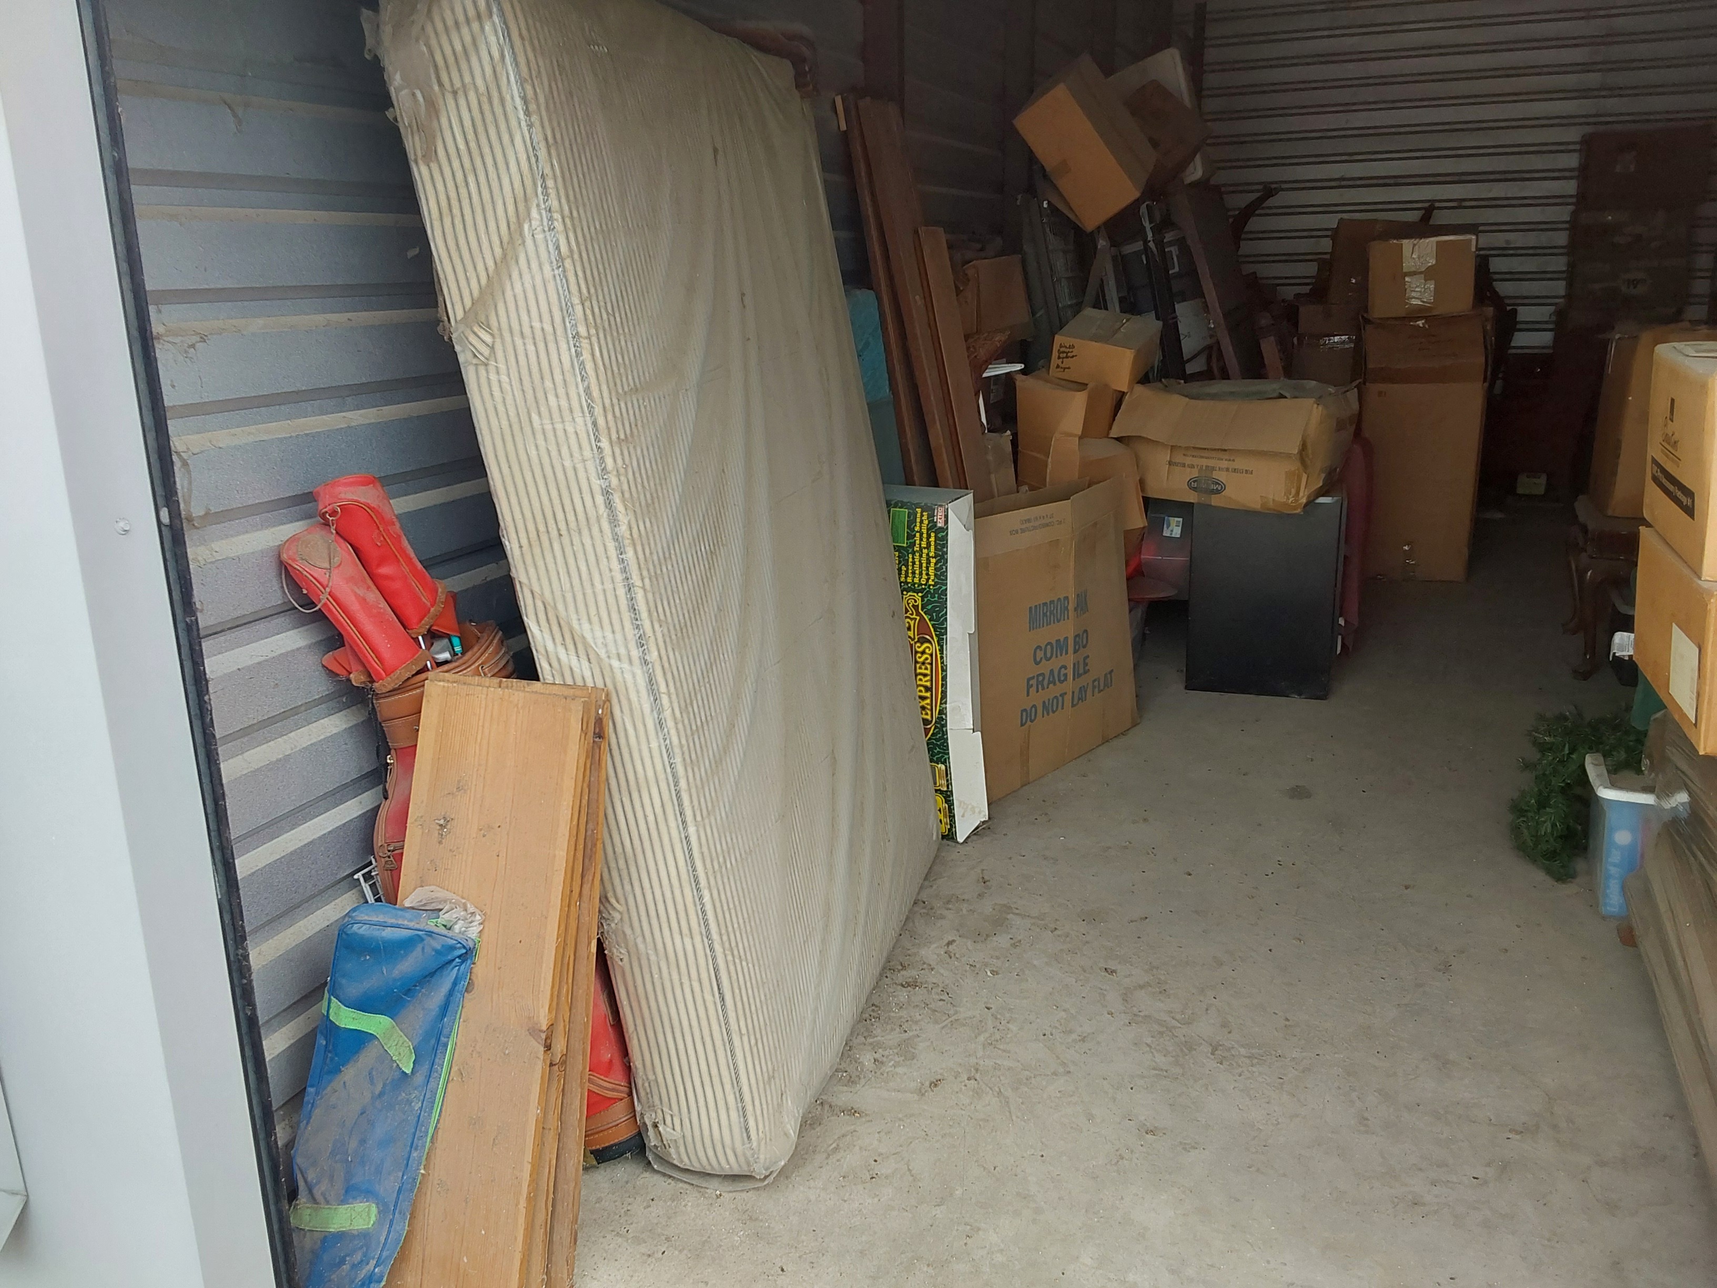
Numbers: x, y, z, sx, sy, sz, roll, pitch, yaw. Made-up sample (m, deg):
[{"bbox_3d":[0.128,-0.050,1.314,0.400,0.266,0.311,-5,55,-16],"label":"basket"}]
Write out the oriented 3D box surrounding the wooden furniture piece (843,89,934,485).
[{"bbox_3d":[0.185,-0.536,3.961,0.040,1.970,0.150,-6,12,25],"label":"wooden furniture piece"}]

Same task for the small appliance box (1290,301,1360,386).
[{"bbox_3d":[2.352,-1.482,6.928,0.350,0.420,0.380,5,17,23],"label":"small appliance box"}]

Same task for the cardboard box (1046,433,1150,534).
[{"bbox_3d":[0.856,-0.569,4.968,0.285,0.300,0.280,-1,23,24],"label":"cardboard box"}]

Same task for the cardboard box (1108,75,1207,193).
[{"bbox_3d":[1.215,-2.039,5.578,0.290,0.300,0.280,-37,14,38],"label":"cardboard box"}]

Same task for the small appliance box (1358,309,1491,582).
[{"bbox_3d":[2.695,-0.944,6.624,0.500,1.200,0.500,3,16,16],"label":"small appliance box"}]

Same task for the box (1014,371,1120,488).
[{"bbox_3d":[0.775,-0.790,5.161,0.310,0.410,0.300,10,19,36],"label":"box"}]

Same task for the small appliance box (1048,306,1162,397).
[{"bbox_3d":[0.905,-1.072,5.050,0.283,0.150,0.386,16,31,19],"label":"small appliance box"}]

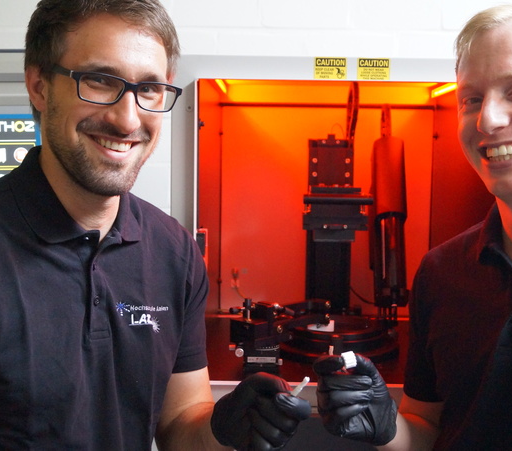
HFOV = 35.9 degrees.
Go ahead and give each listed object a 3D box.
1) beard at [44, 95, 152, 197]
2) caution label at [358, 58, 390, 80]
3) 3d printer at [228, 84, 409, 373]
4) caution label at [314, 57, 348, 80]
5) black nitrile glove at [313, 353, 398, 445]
[{"bbox_3d":[-0.184,-0.093,0.930,0.122,0.115,0.090,5,6,-26],"label":"beard"},{"bbox_3d":[0.227,-0.300,1.520,0.064,0.043,0.002,1,5,0],"label":"caution label"},{"bbox_3d":[0.146,-0.013,1.746,0.390,0.600,0.340,1,5,0],"label":"3d printer"},{"bbox_3d":[0.144,-0.301,1.520,0.062,0.043,0.002,1,5,0],"label":"caution label"},{"bbox_3d":[0.117,0.204,0.930,0.093,0.104,0.090,0,5,-6],"label":"black nitrile glove"}]

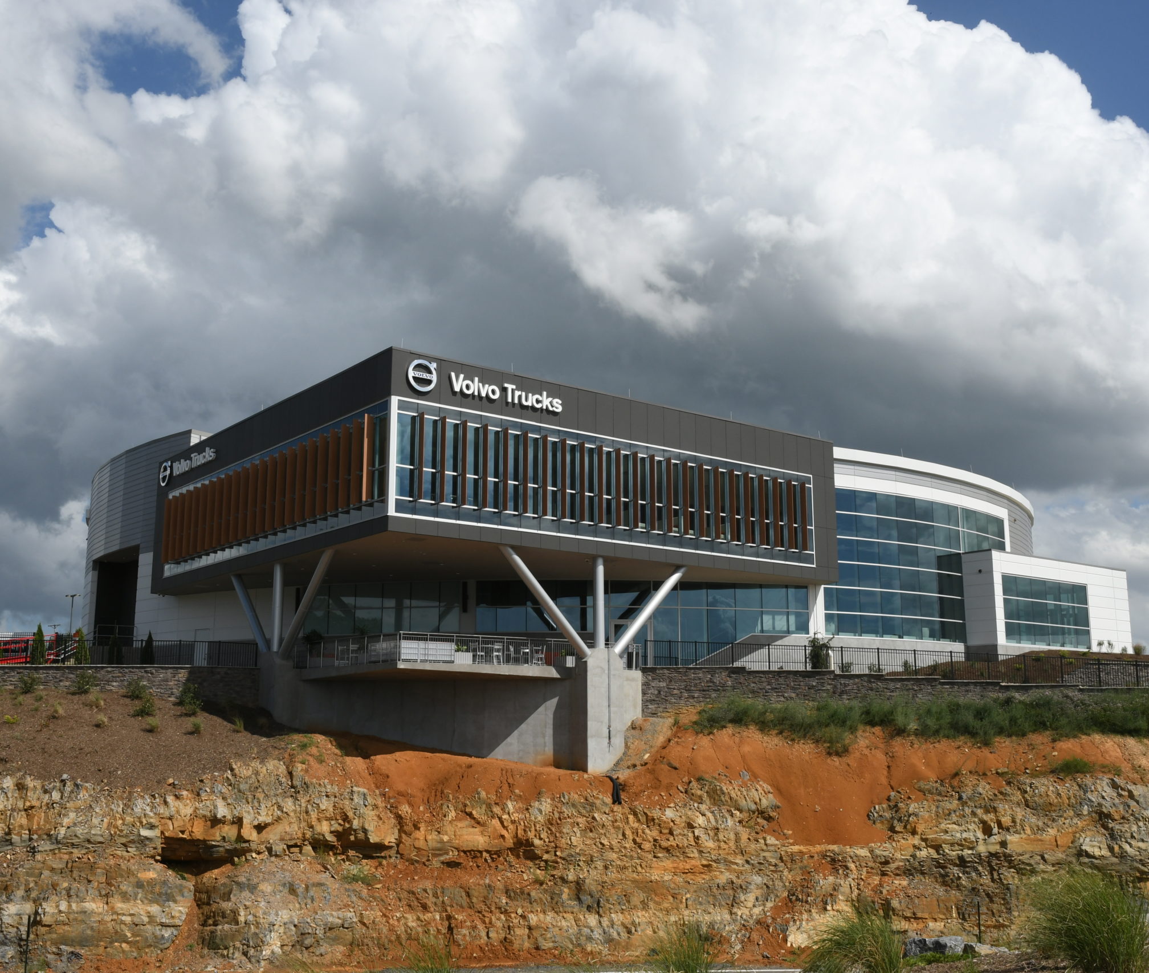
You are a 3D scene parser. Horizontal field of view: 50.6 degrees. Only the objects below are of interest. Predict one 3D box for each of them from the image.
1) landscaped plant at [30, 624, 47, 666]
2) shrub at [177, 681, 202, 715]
[{"bbox_3d":[-24.246,7.188,55.000,0.700,1.980,0.700,0,-12,0],"label":"landscaped plant"},{"bbox_3d":[-16.320,8.936,51.500,1.000,1.350,1.000,0,-12,0],"label":"shrub"}]

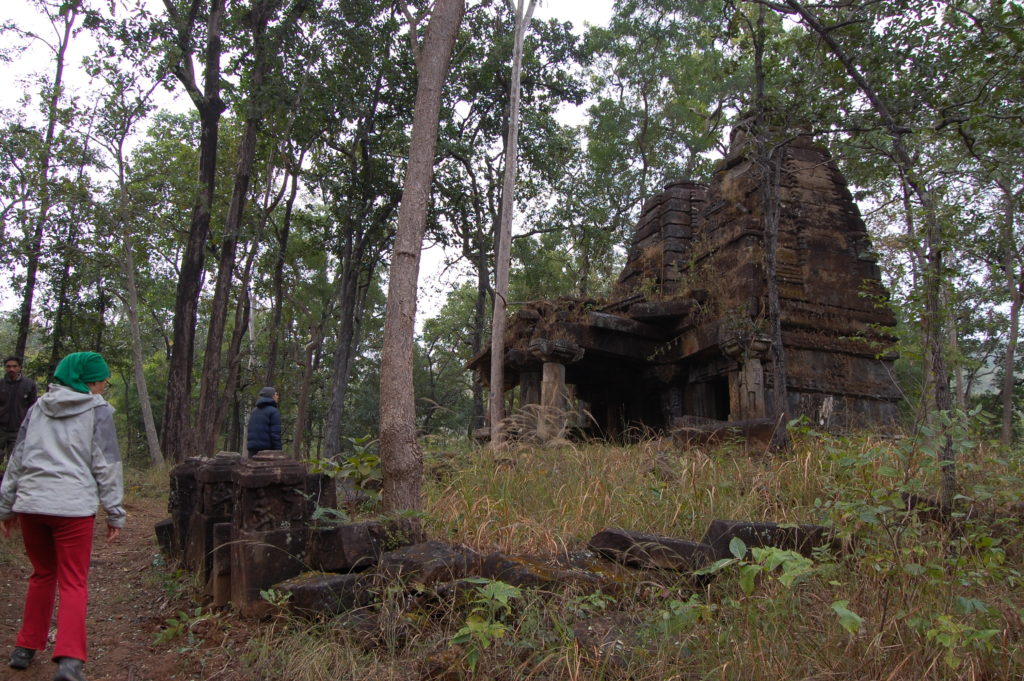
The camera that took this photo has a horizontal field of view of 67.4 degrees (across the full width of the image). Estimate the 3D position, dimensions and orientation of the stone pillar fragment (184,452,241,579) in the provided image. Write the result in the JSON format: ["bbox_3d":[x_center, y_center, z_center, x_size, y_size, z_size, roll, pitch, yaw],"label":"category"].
[{"bbox_3d":[-2.430,1.470,6.500,0.500,1.040,0.480,7,-10,-30],"label":"stone pillar fragment"}]

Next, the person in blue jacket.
[{"bbox_3d":[-3.515,1.506,10.900,0.550,1.720,0.380,-3,-10,30],"label":"person in blue jacket"}]

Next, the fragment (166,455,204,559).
[{"bbox_3d":[-2.970,1.570,7.250,0.480,0.960,0.460,7,-10,-30],"label":"fragment"}]

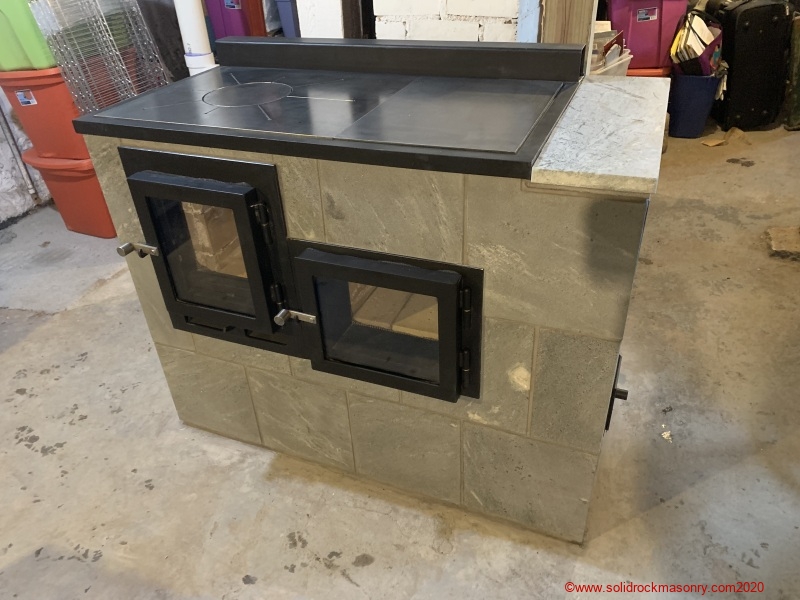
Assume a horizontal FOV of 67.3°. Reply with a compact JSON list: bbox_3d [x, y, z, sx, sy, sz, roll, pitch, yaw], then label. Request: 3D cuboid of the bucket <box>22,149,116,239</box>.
[{"bbox_3d":[-1.529,-0.616,3.134,0.470,0.400,0.585,10,35,20],"label":"bucket"}]

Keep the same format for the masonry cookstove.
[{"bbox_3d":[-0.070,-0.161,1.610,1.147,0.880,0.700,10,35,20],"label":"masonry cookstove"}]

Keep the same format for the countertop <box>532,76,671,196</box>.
[{"bbox_3d":[0.446,-0.373,1.256,0.200,0.030,0.675,10,35,20],"label":"countertop"}]

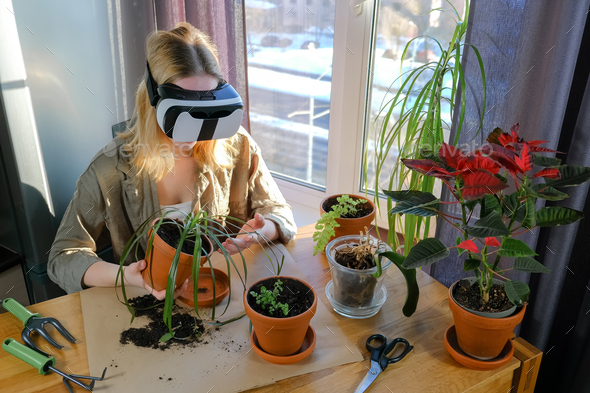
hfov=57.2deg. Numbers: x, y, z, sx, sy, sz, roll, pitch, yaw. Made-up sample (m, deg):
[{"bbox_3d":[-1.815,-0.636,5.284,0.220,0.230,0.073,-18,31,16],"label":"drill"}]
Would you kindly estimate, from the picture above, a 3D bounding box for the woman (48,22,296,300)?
[{"bbox_3d":[-0.253,0.264,1.393,0.570,1.310,0.700,-7,27,-16],"label":"woman"}]

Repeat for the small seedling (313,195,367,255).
[{"bbox_3d":[0.121,0.072,1.407,0.140,0.110,0.120,1,26,0],"label":"small seedling"}]

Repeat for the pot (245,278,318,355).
[{"bbox_3d":[-0.028,0.249,1.091,0.142,0.114,0.142,1,26,0],"label":"pot"}]

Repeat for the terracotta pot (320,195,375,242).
[{"bbox_3d":[0.139,0.078,1.438,0.144,0.116,0.144,1,26,0],"label":"terracotta pot"}]

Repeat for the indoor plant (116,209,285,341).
[{"bbox_3d":[-0.195,0.147,1.105,0.325,0.240,0.265,12,26,-5],"label":"indoor plant"}]

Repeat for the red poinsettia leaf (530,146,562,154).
[{"bbox_3d":[0.448,-0.082,0.960,0.062,0.014,0.030,3,26,5],"label":"red poinsettia leaf"}]

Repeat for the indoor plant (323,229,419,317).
[{"bbox_3d":[0.166,0.176,1.217,0.204,0.152,0.167,1,26,0],"label":"indoor plant"}]

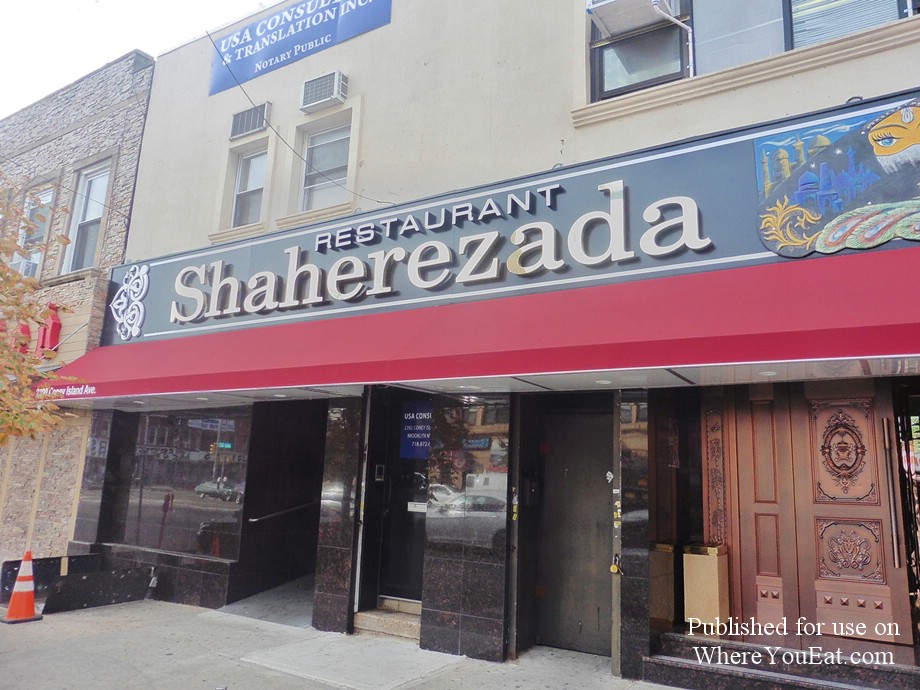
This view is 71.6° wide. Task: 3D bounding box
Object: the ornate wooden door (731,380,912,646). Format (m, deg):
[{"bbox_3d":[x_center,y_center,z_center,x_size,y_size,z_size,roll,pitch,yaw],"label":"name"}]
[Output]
[{"bbox_3d":[3.099,1.315,5.552,1.240,2.240,0.080,-4,-13,27],"label":"ornate wooden door"}]

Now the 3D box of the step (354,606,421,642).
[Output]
[{"bbox_3d":[-0.610,2.794,6.338,0.830,0.180,0.290,-5,-13,30],"label":"step"}]

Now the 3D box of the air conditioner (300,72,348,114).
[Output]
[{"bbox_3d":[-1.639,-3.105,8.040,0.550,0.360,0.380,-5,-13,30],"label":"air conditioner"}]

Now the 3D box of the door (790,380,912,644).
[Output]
[{"bbox_3d":[3.304,1.303,5.457,0.790,2.240,0.080,-4,-13,27],"label":"door"}]

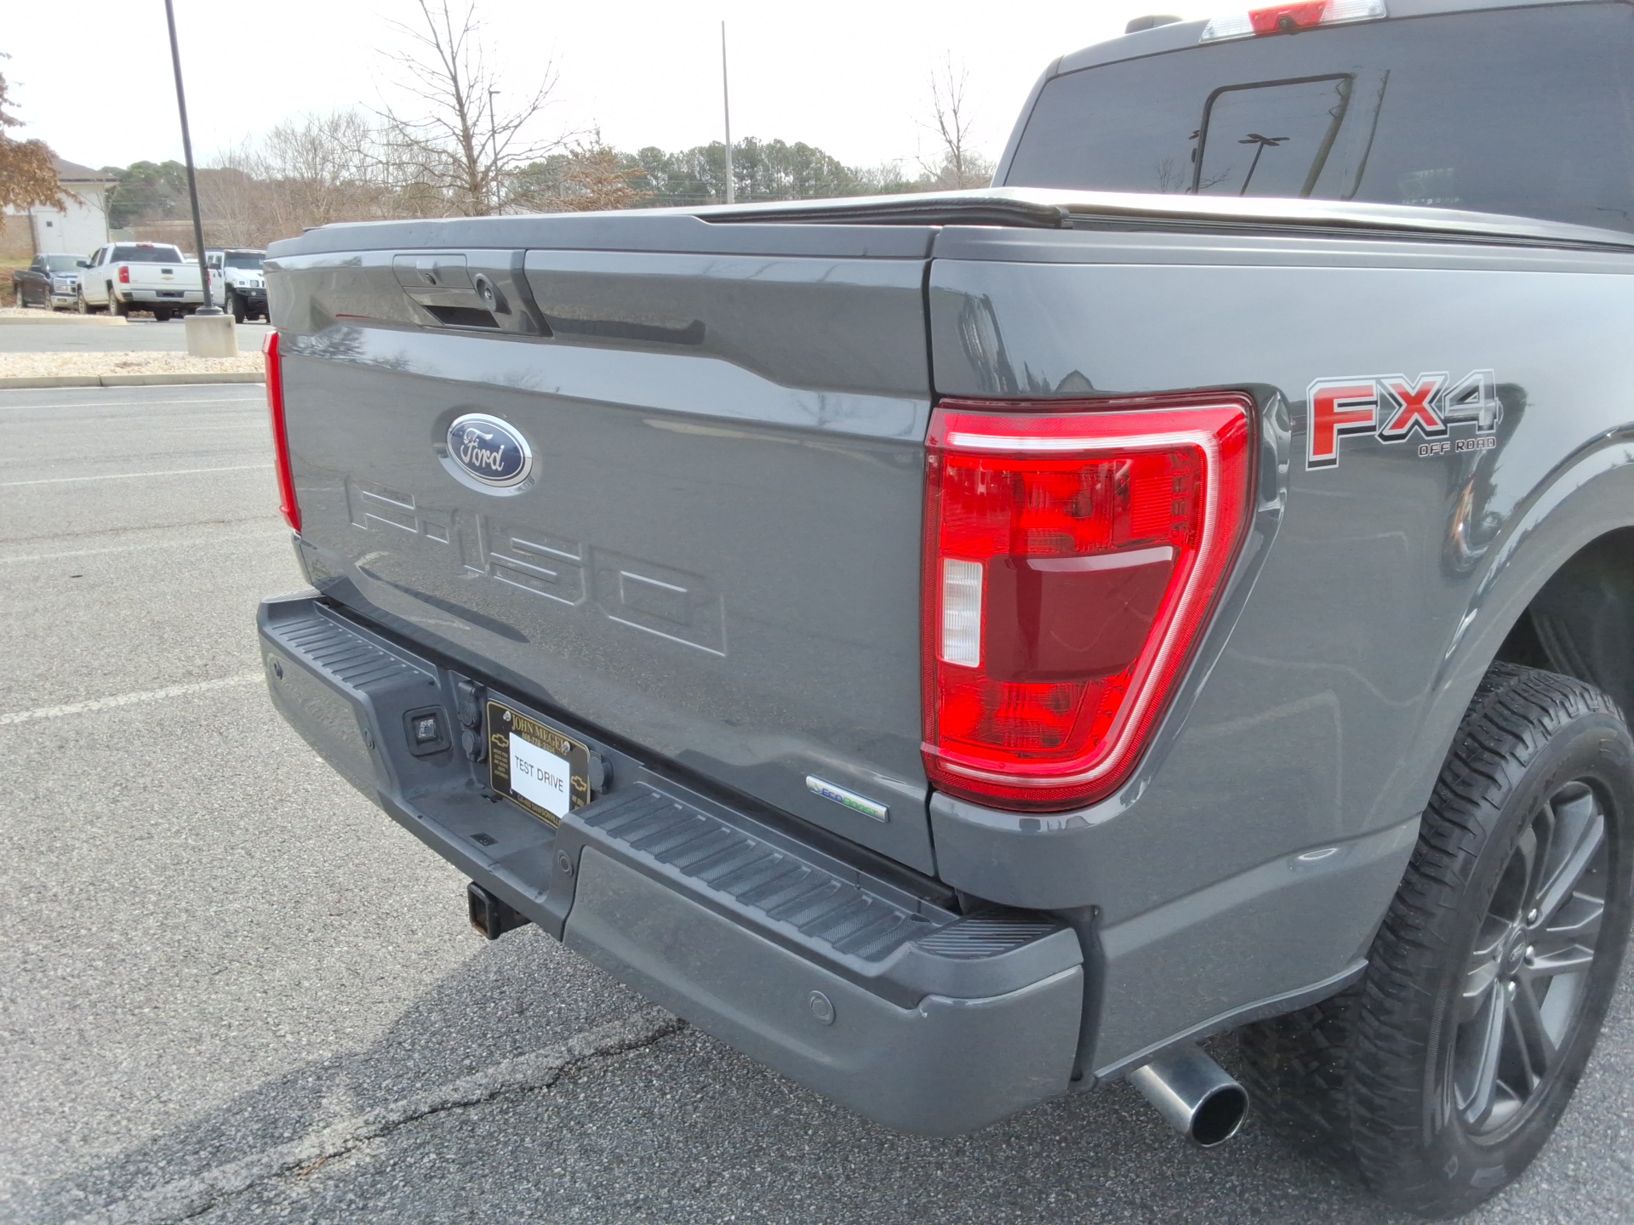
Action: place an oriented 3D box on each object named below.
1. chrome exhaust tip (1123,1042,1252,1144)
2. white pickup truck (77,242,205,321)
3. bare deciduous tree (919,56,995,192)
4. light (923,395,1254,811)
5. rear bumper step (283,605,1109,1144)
[{"bbox_3d":[0.467,0.603,1.716,0.092,0.092,0.170,-7,17,-22],"label":"chrome exhaust tip"},{"bbox_3d":[-16.612,-8.114,32.470,2.040,1.880,5.840,-12,19,-36],"label":"white pickup truck"},{"bbox_3d":[5.084,-15.849,47.301,3.100,8.162,3.100,1,15,6],"label":"bare deciduous tree"},{"bbox_3d":[0.246,-0.017,1.233,0.270,0.378,0.164,-14,20,-39],"label":"light"},{"bbox_3d":[-0.433,0.232,1.922,0.230,0.250,1.910,-14,20,-39],"label":"rear bumper step"}]

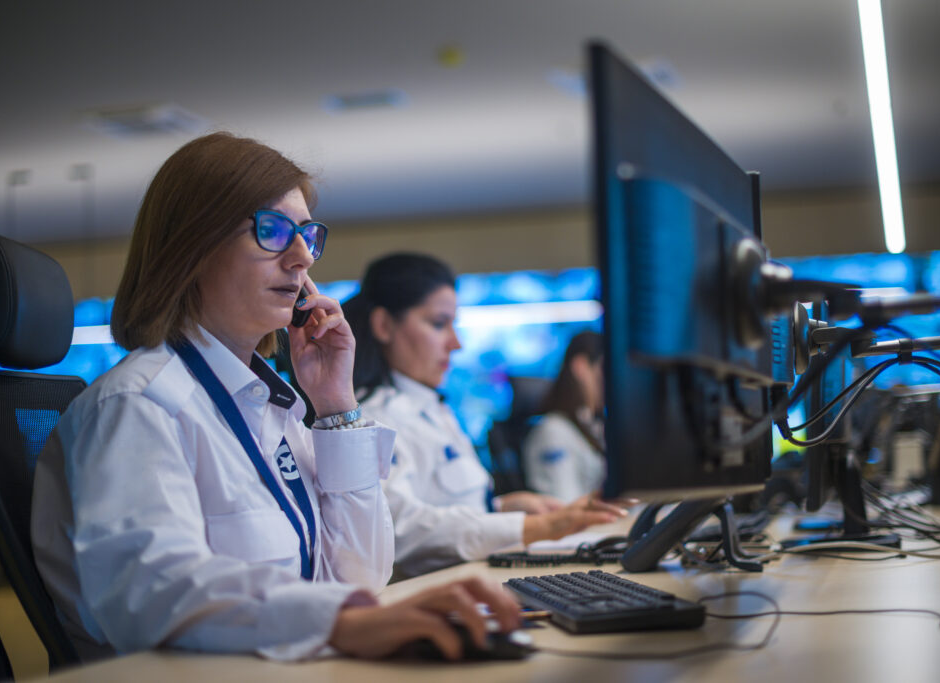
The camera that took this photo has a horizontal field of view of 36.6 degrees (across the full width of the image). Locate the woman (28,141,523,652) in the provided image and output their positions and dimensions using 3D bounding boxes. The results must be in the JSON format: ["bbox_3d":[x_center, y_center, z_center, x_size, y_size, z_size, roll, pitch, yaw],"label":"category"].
[{"bbox_3d":[-0.133,0.402,1.561,0.640,1.300,0.620,-3,-5,18],"label":"woman"}]

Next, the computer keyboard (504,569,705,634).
[{"bbox_3d":[0.144,0.303,1.696,0.142,0.033,0.447,0,-5,-9],"label":"computer keyboard"}]

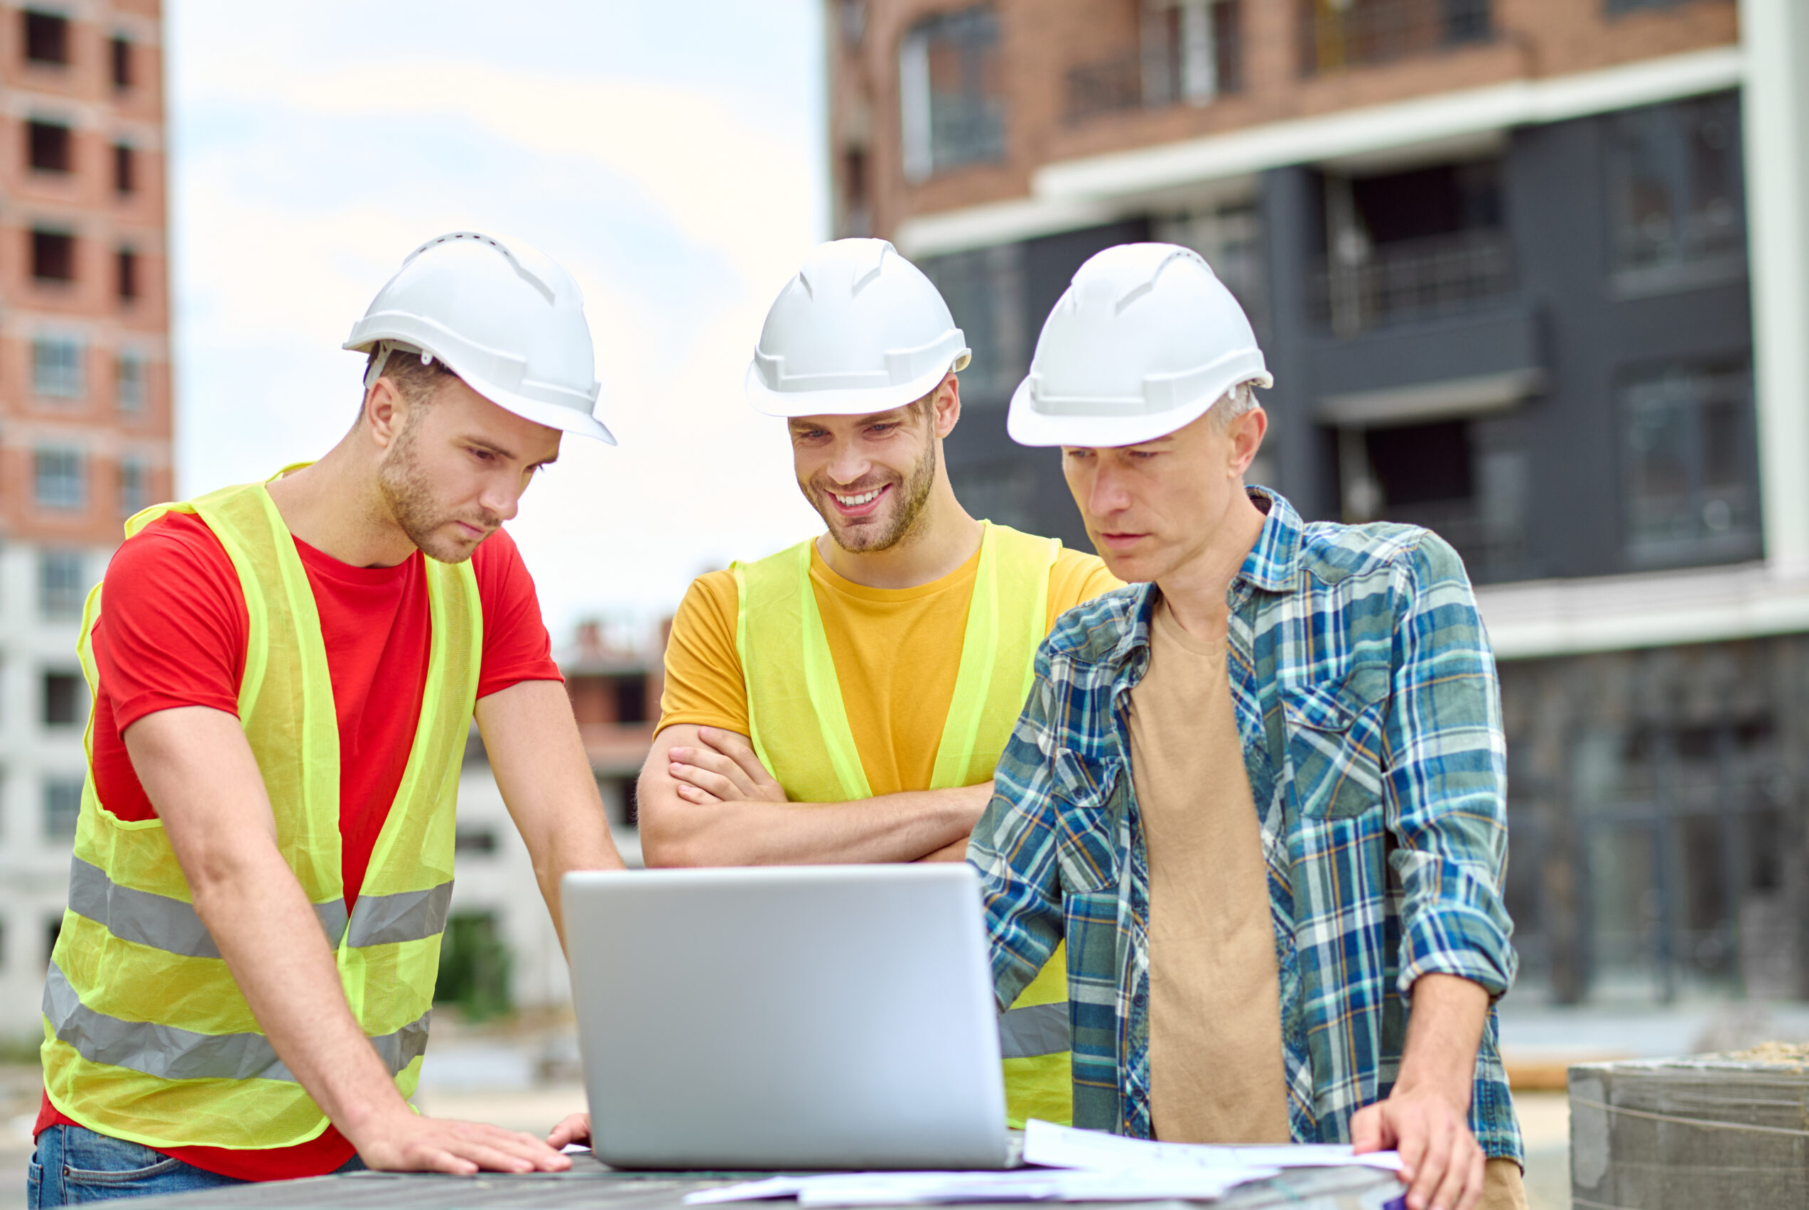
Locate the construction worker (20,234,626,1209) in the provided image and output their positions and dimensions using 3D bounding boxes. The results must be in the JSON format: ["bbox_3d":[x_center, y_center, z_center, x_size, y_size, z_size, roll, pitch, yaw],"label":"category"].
[{"bbox_3d":[-0.514,0.535,3.913,0.580,1.760,0.550,-6,-6,43],"label":"construction worker"}]

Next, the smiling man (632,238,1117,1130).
[{"bbox_3d":[0.003,0.536,4.181,0.560,1.800,0.380,-3,-4,9],"label":"smiling man"}]

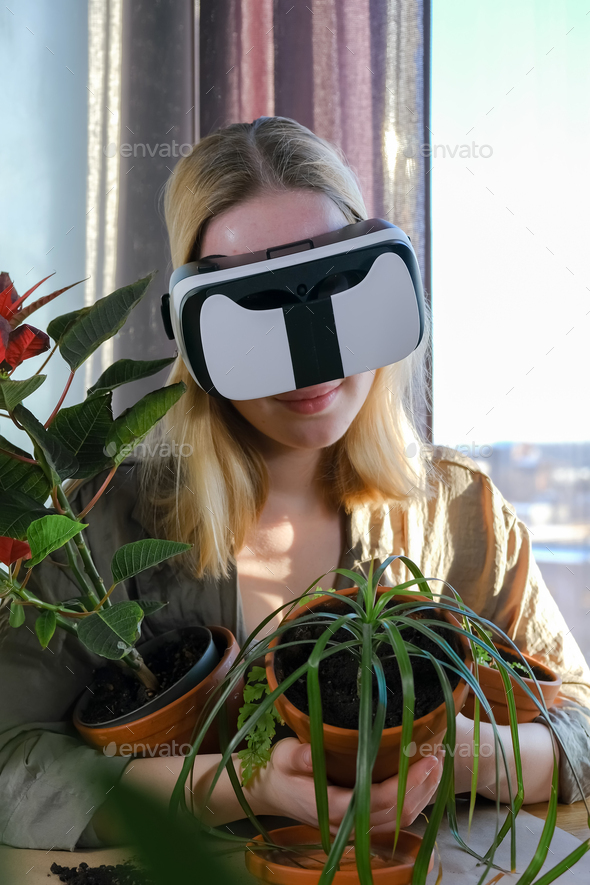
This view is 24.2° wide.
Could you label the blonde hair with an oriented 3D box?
[{"bbox_3d":[-0.006,-0.079,1.150,0.245,0.375,0.235,-8,9,-8],"label":"blonde hair"}]

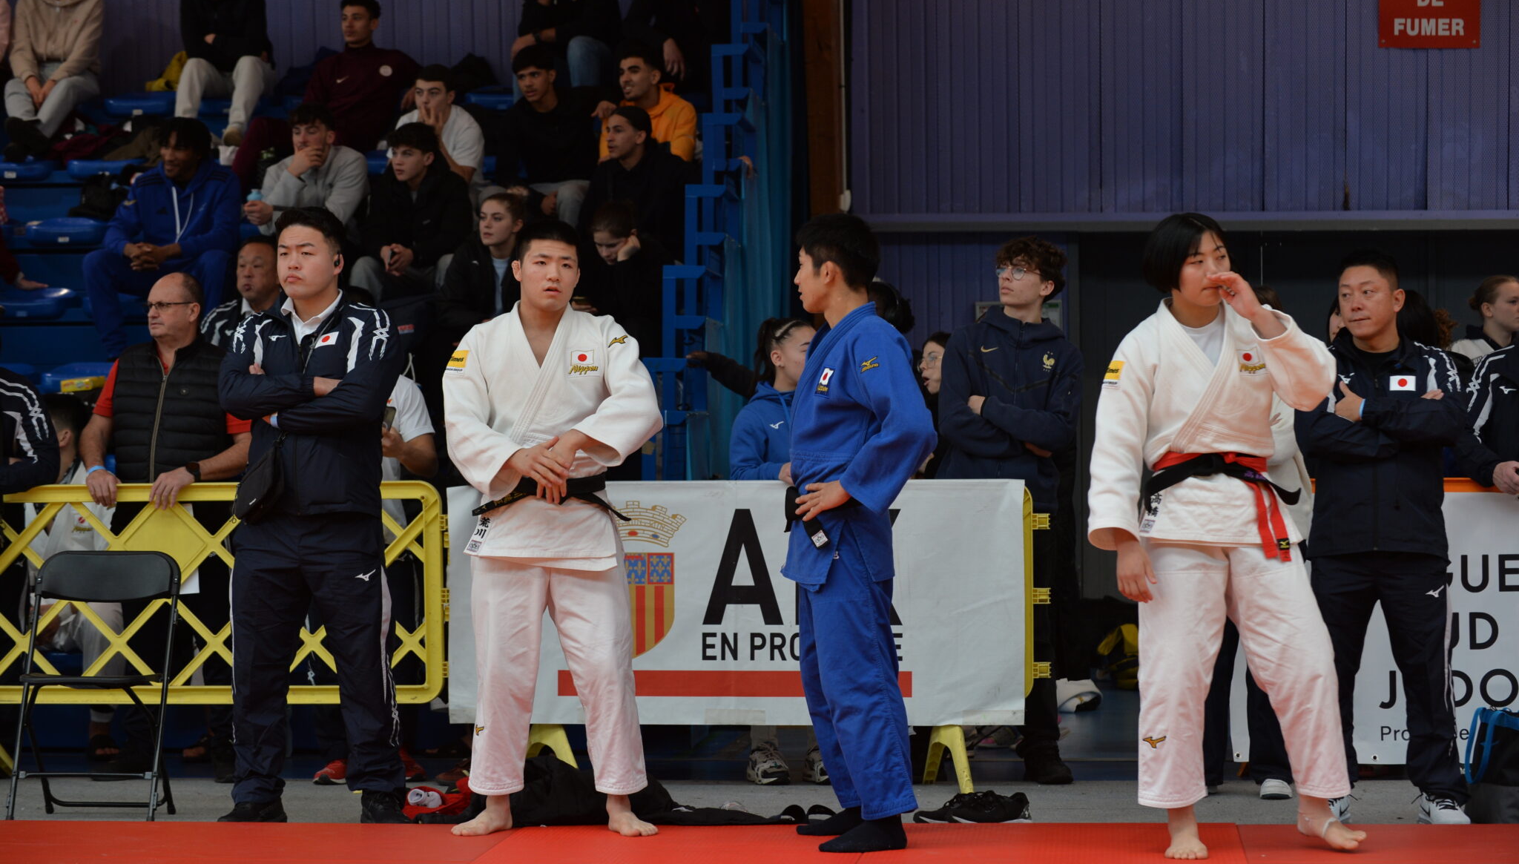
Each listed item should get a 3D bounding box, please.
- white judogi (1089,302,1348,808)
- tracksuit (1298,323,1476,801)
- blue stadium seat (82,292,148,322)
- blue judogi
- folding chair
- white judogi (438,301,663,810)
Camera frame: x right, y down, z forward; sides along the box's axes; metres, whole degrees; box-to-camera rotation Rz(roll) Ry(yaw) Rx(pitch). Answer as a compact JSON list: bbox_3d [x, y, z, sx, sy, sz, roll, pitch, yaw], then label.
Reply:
[{"bbox_3d":[1.225,0.327,10.670,0.690,1.350,0.450,0,0,1],"label":"white judogi"},{"bbox_3d":[1.832,0.392,11.750,0.540,1.400,0.380,0,1,12],"label":"tracksuit"},{"bbox_3d":[-2.792,-0.555,17.600,0.390,0.160,0.390,0,0,5],"label":"blue stadium seat"},{"bbox_3d":[0.266,0.346,10.870,0.400,1.400,0.540,0,1,-22],"label":"blue judogi"},{"bbox_3d":[-1.997,0.775,12.030,0.440,0.800,0.470,0,0,5],"label":"folding chair"},{"bbox_3d":[-0.579,0.330,11.200,0.610,1.385,0.420,0,1,-2],"label":"white judogi"}]

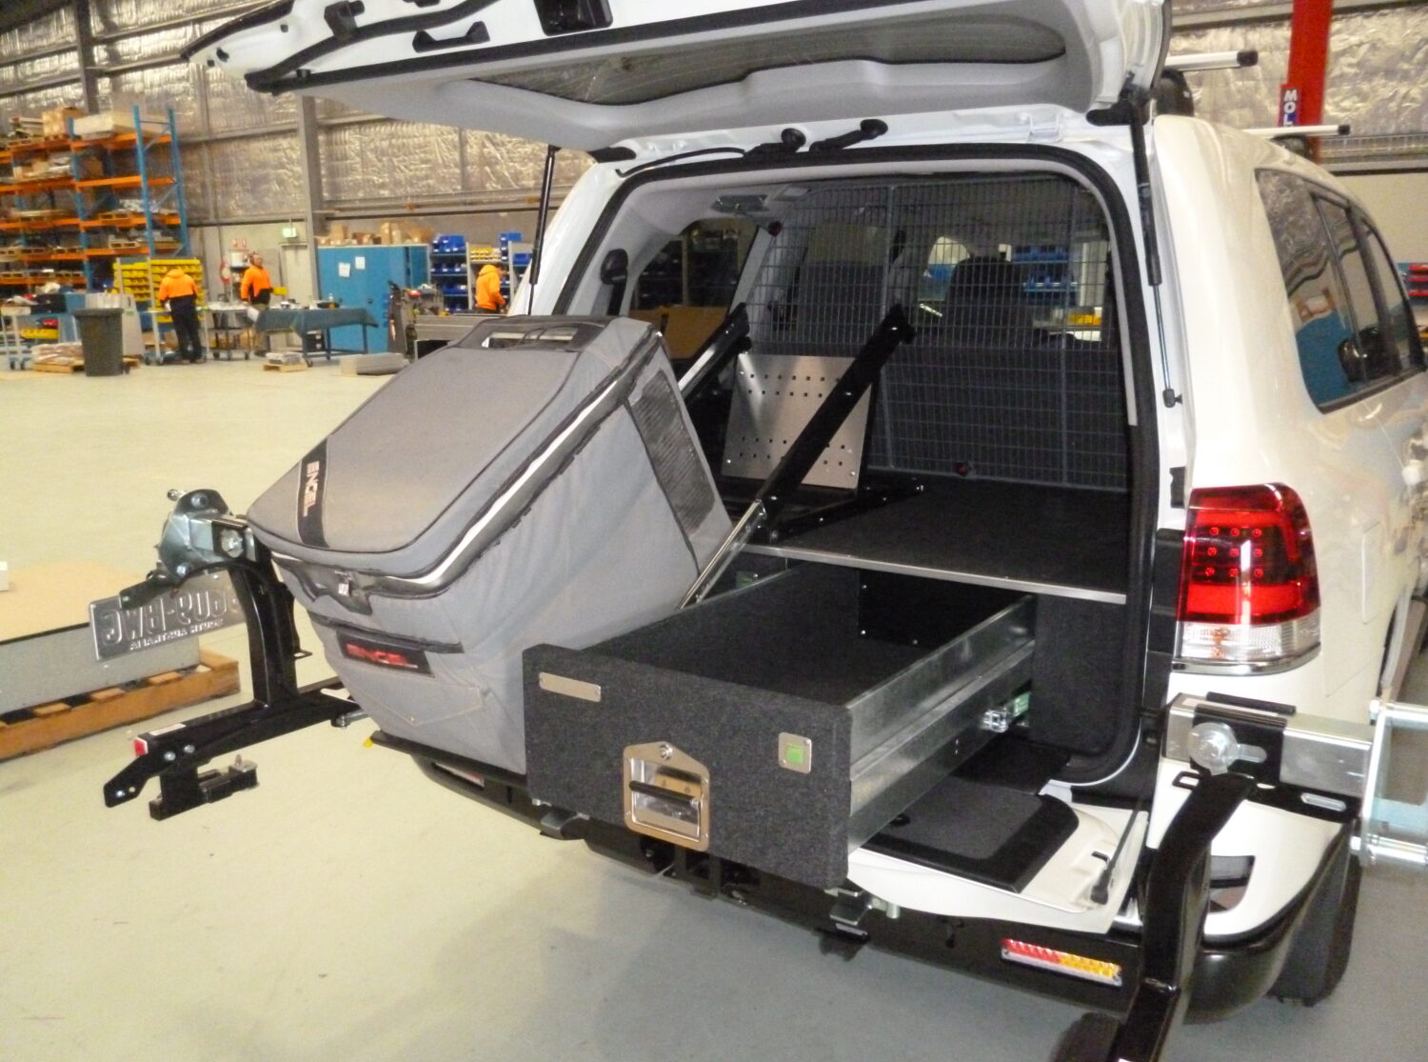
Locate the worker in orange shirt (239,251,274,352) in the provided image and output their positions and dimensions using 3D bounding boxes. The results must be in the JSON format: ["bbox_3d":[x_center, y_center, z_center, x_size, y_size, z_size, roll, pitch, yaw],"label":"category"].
[{"bbox_3d":[-7.976,-3.906,20.201,0.400,1.760,0.550,6,14,24],"label":"worker in orange shirt"}]

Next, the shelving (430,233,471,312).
[{"bbox_3d":[-4.273,-3.889,19.520,1.020,1.926,0.450,9,16,34],"label":"shelving"}]

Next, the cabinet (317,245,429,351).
[{"bbox_3d":[-6.234,-4.211,21.076,2.468,1.874,0.600,9,16,34],"label":"cabinet"}]

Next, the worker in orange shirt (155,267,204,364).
[{"bbox_3d":[-8.749,-3.510,18.921,0.600,1.580,0.450,-6,14,-24],"label":"worker in orange shirt"}]

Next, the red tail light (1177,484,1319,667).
[{"bbox_3d":[0.897,0.078,1.941,0.225,0.310,0.175,9,16,34],"label":"red tail light"}]

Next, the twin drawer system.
[{"bbox_3d":[0.241,0.268,2.244,0.615,0.267,1.084,6,12,34],"label":"twin drawer system"}]

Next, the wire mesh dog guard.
[{"bbox_3d":[0.645,-0.566,3.318,1.360,0.840,0.060,9,16,34],"label":"wire mesh dog guard"}]

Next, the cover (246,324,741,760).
[{"bbox_3d":[-0.400,-0.002,2.293,0.454,0.529,0.713,9,44,34],"label":"cover"}]

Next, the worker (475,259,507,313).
[{"bbox_3d":[-3.630,-3.572,18.810,0.420,1.680,0.500,-6,14,-24],"label":"worker"}]

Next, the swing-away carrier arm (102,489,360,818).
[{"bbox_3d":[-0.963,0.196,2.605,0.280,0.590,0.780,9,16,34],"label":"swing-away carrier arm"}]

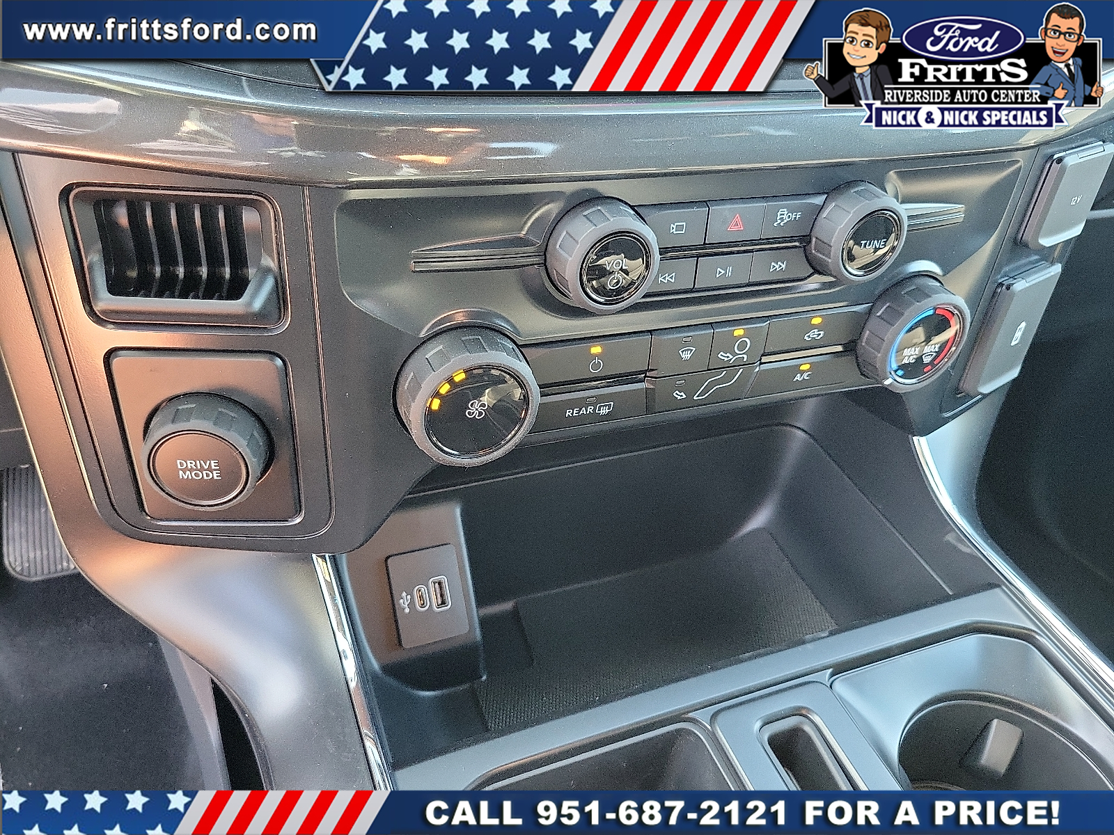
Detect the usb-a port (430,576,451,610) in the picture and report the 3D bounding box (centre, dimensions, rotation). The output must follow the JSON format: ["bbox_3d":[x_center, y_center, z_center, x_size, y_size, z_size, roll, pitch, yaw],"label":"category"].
[{"bbox_3d":[-0.057,0.085,0.403,0.009,0.008,0.016,-9,83,-19],"label":"usb-a port"}]

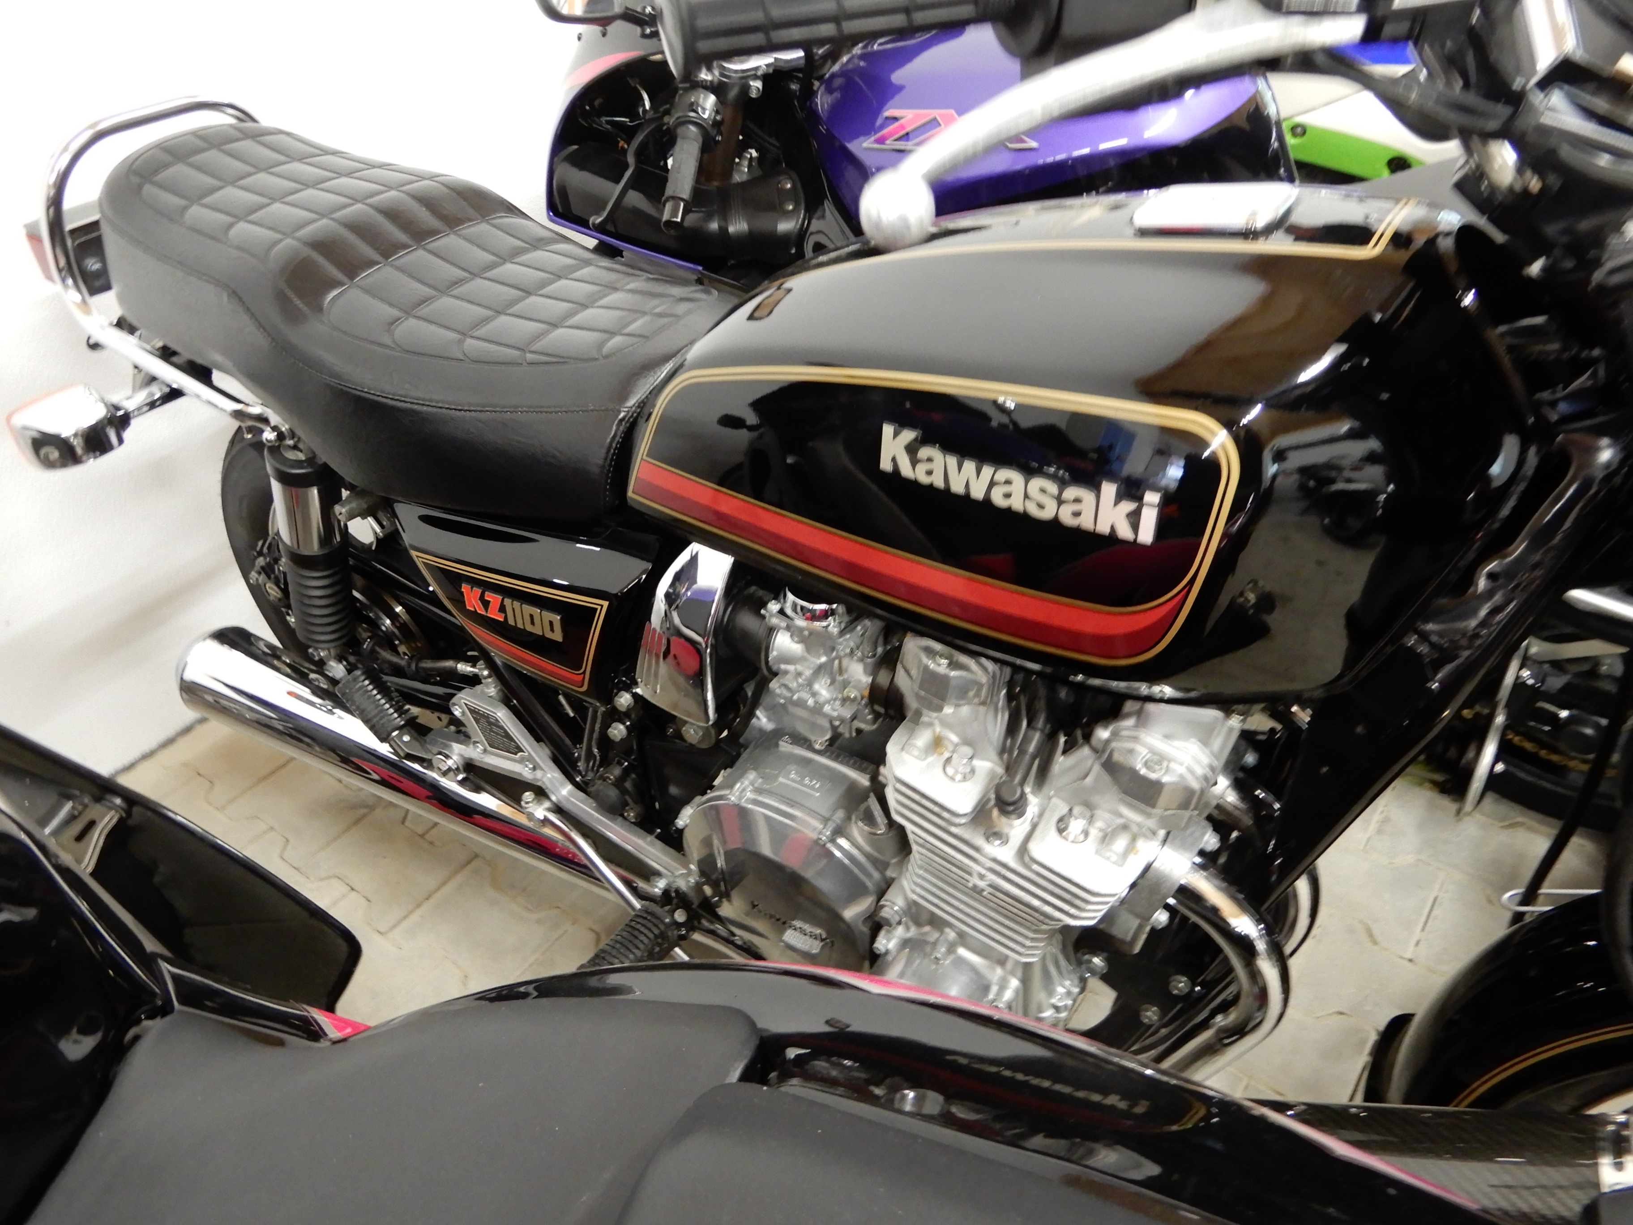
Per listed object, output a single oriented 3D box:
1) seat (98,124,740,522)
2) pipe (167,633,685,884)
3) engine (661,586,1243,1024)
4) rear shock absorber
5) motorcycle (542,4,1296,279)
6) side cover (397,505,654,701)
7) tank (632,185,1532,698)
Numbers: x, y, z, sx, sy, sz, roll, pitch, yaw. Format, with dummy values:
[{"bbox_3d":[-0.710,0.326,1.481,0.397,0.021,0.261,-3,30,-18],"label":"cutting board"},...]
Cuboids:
[{"bbox_3d":[-0.404,-0.299,1.129,0.770,0.257,0.280,16,44,24],"label":"seat"},{"bbox_3d":[-0.388,0.182,1.238,0.750,0.112,0.112,18,45,20],"label":"pipe"},{"bbox_3d":[0.149,0.101,1.090,0.475,0.525,0.470,16,44,24],"label":"engine"},{"bbox_3d":[-0.527,-0.052,1.203,0.066,0.350,0.066,29,49,10],"label":"rear shock absorber"},{"bbox_3d":[0.403,-0.386,1.542,2.060,1.120,0.730,12,41,19],"label":"motorcycle"},{"bbox_3d":[-0.289,-0.019,1.101,0.335,0.190,0.077,16,44,24],"label":"side cover"},{"bbox_3d":[0.148,-0.181,0.838,0.635,0.284,0.304,16,44,24],"label":"tank"}]

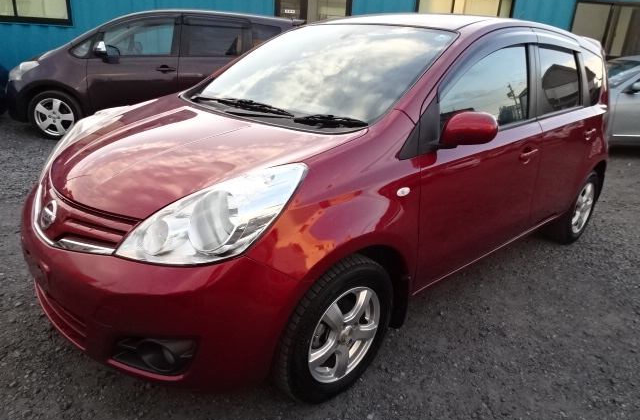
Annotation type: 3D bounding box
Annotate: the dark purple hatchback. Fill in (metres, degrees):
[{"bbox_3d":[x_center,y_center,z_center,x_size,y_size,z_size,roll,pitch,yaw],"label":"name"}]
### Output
[{"bbox_3d":[-2.168,-1.893,6.186,3.955,1.640,1.695,0,20,-9],"label":"dark purple hatchback"}]

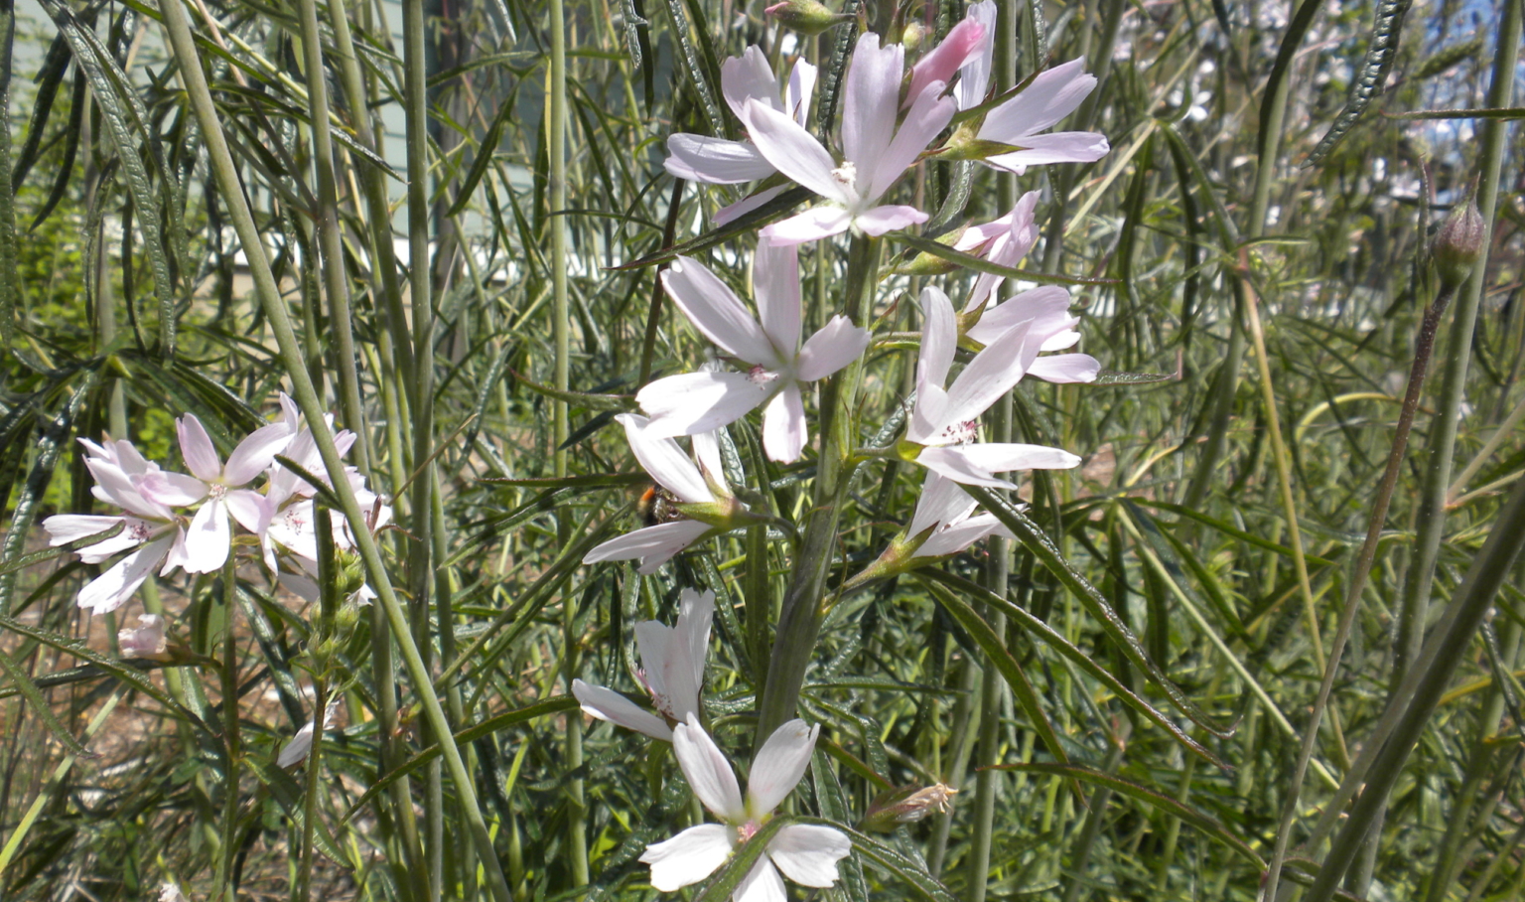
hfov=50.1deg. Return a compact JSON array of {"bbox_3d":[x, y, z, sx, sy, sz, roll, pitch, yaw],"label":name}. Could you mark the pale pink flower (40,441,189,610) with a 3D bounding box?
[{"bbox_3d":[-0.190,0.022,0.480,0.032,0.048,0.047,-12,7,-25],"label":"pale pink flower"}]

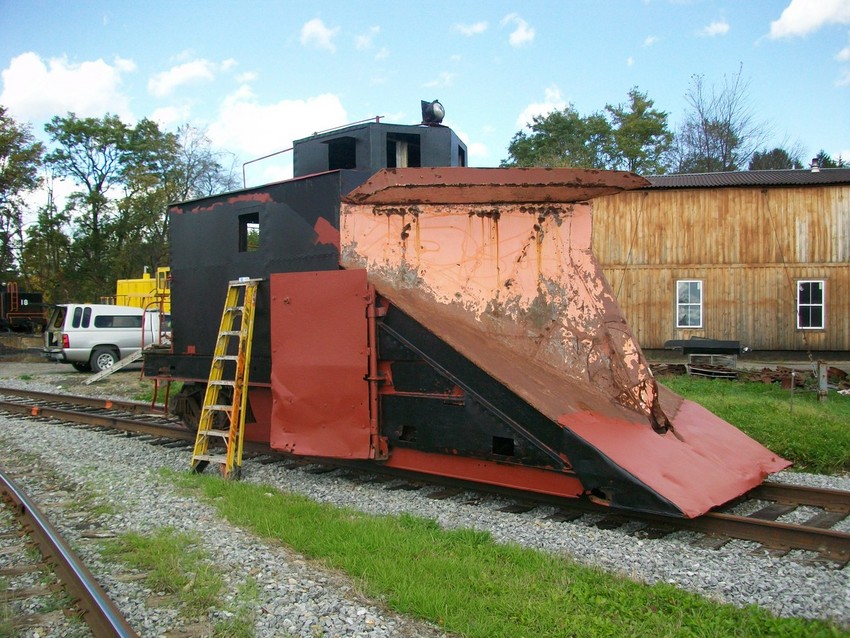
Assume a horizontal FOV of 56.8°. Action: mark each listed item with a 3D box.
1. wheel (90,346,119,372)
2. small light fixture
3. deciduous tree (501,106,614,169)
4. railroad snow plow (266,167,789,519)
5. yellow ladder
[{"bbox_3d":[-9.044,1.181,22.200,0.770,0.770,0.260,-1,0,-39],"label":"wheel"},{"bbox_3d":[0.096,-2.467,9.400,0.200,0.290,0.270,-1,0,41],"label":"small light fixture"},{"bbox_3d":[8.100,-5.800,48.000,7.200,14.300,7.200,-1,0,0],"label":"deciduous tree"},{"bbox_3d":[0.997,-0.072,8.628,5.036,3.320,2.850,-1,0,41],"label":"railroad snow plow"},{"bbox_3d":[-2.359,0.746,9.436,0.660,2.380,0.250,-1,-13,35],"label":"yellow ladder"}]

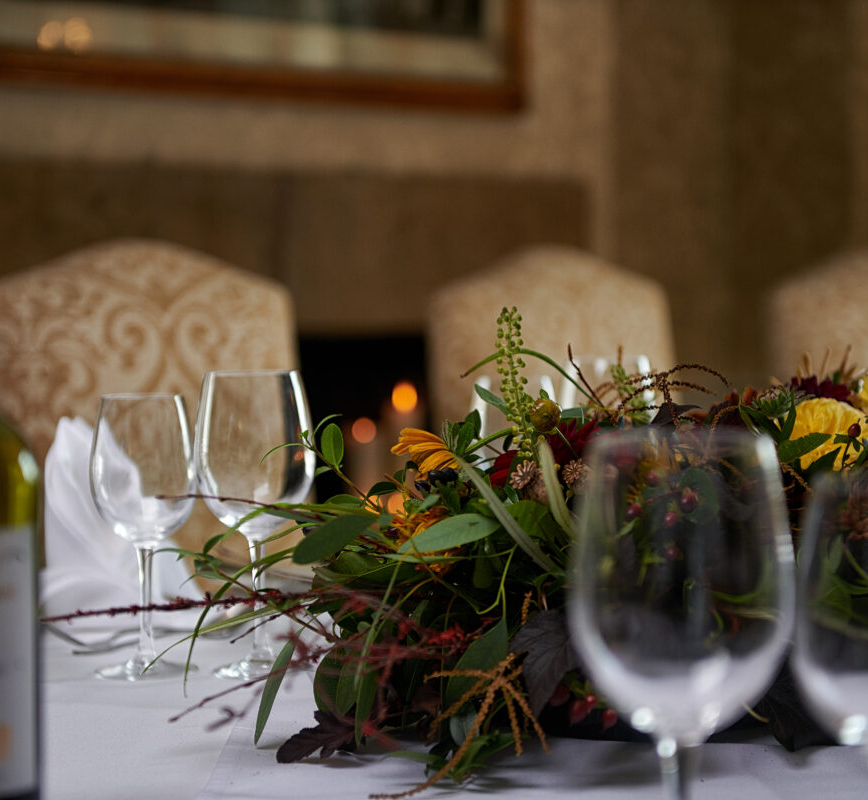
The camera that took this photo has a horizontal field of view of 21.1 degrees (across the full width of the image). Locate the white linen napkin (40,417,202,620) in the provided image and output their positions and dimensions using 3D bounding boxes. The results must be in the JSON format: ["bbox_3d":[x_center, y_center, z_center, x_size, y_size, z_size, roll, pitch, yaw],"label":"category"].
[{"bbox_3d":[-0.273,0.097,2.002,0.140,0.166,0.110,-2,3,-39],"label":"white linen napkin"}]

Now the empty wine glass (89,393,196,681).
[{"bbox_3d":[-0.208,0.095,1.672,0.075,0.199,0.075,0,2,0],"label":"empty wine glass"}]

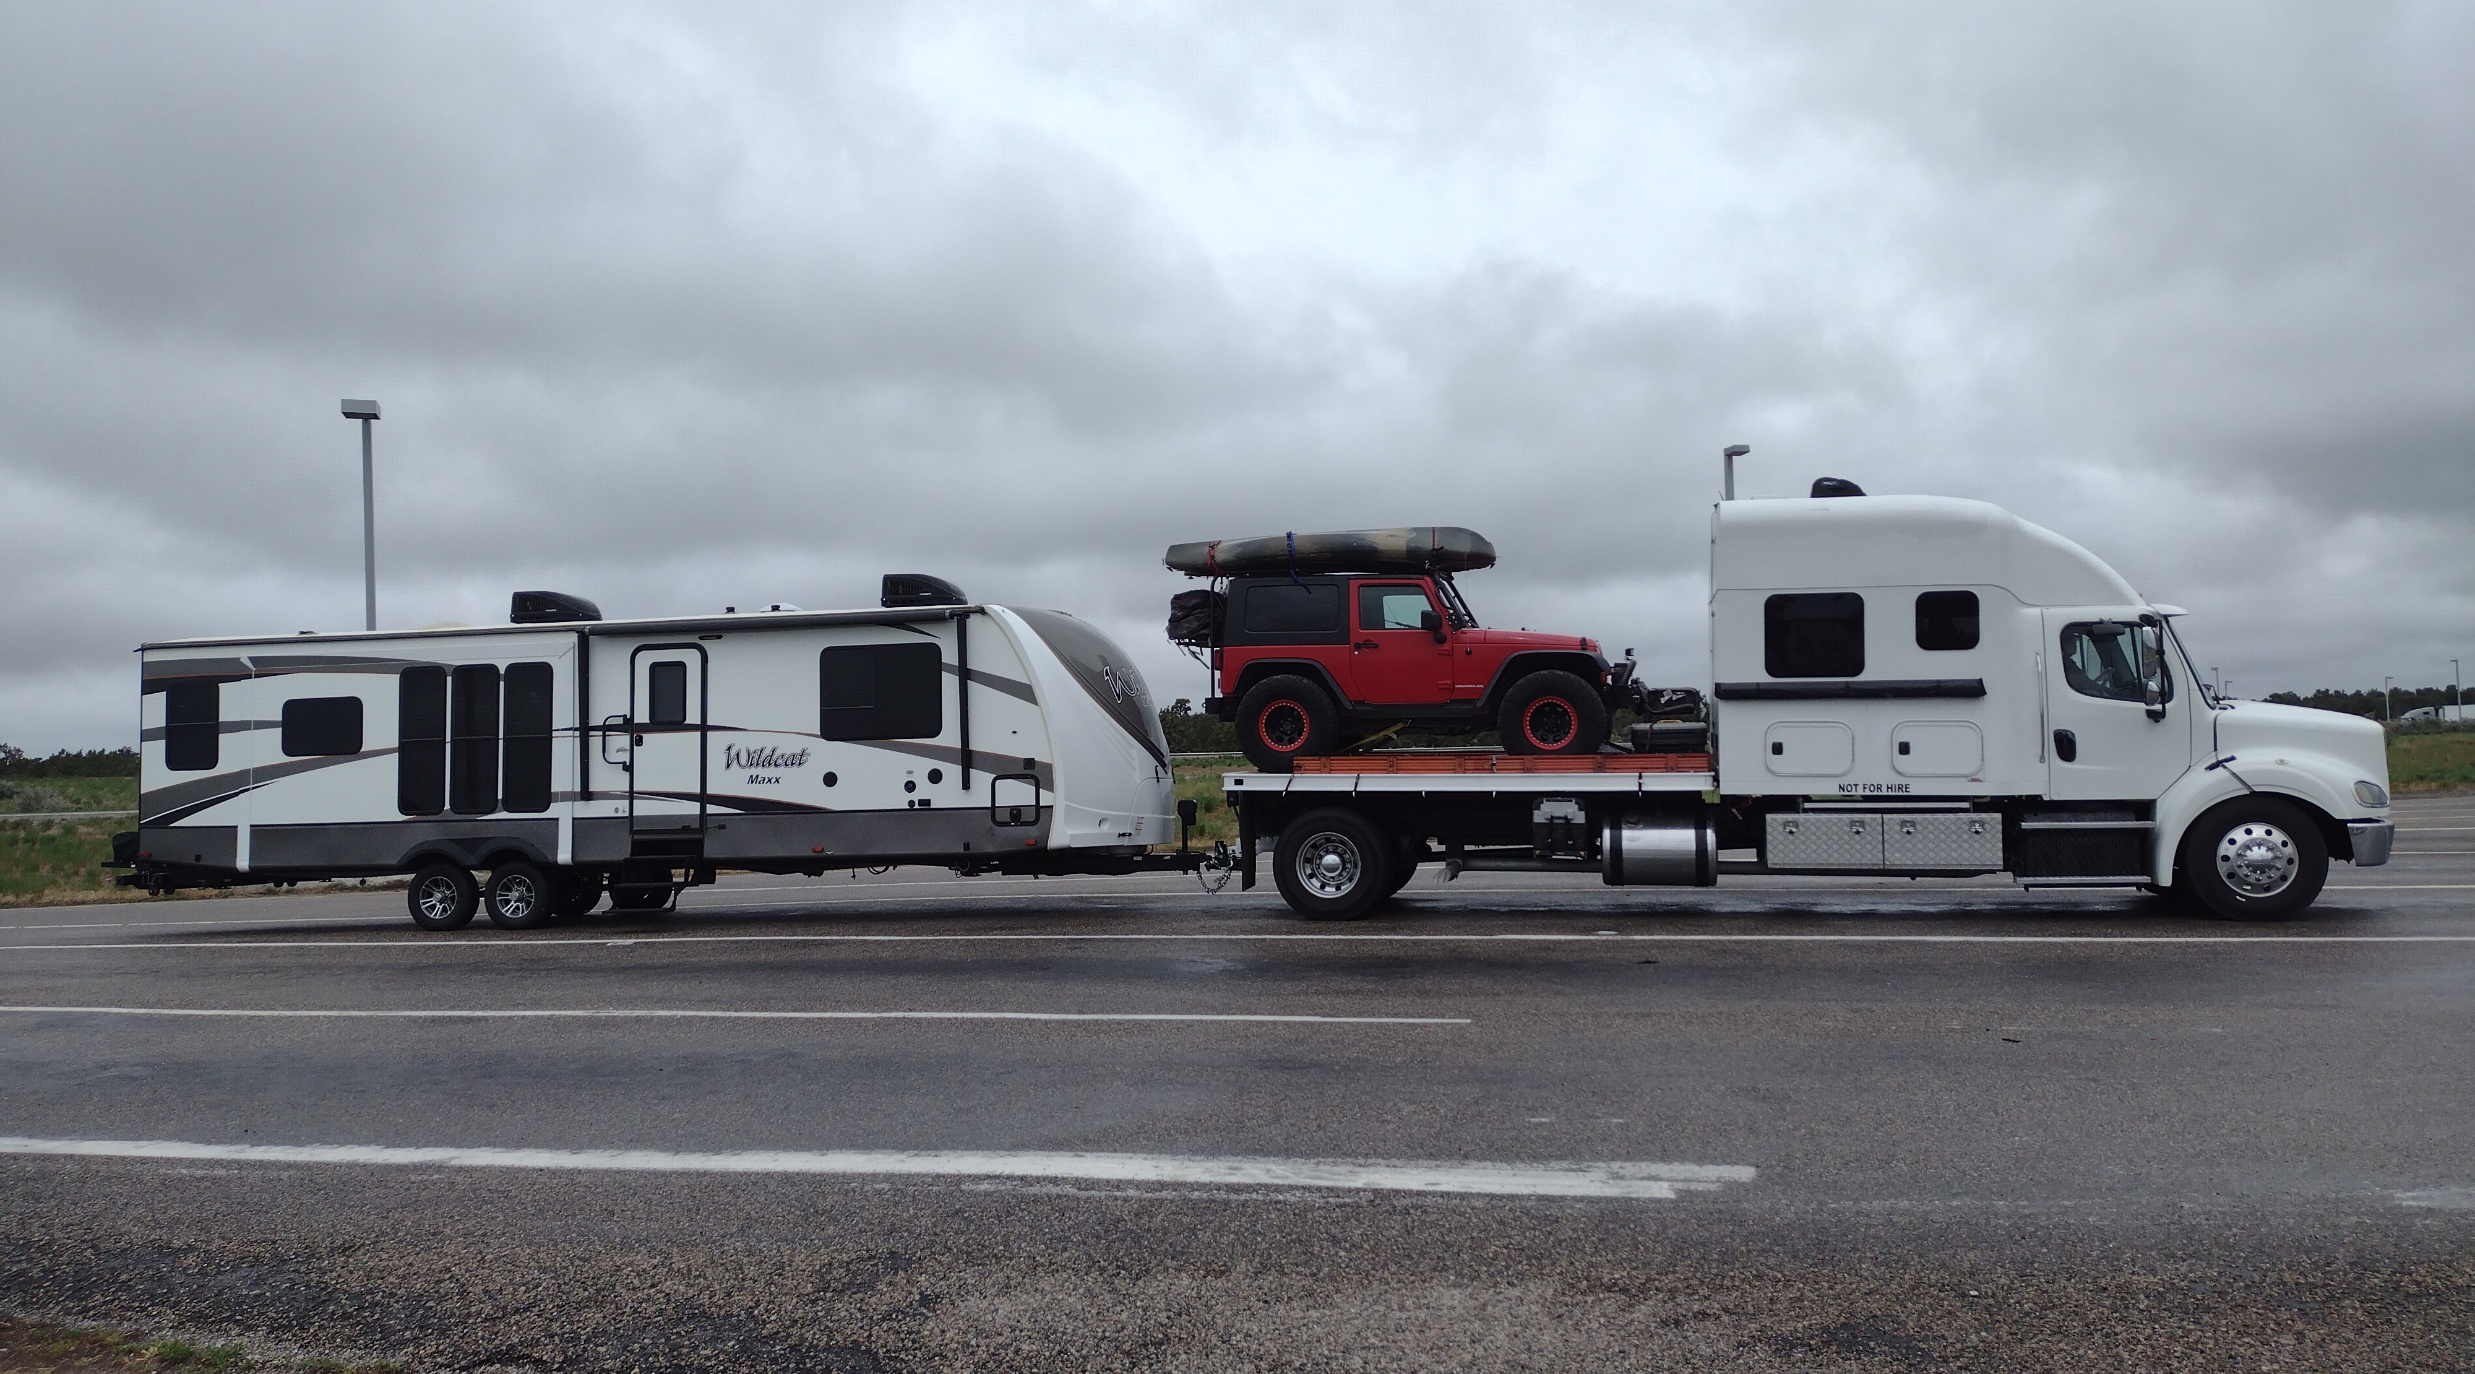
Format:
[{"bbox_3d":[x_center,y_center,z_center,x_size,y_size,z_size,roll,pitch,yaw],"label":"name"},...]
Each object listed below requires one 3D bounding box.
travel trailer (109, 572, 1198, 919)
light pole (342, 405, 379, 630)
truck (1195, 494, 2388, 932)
[{"bbox_3d":[-5.972,0.678,20.253,11.200,3.430,2.520,-2,-2,12],"label":"travel trailer"},{"bbox_3d":[-14.552,-0.936,32.147,0.540,7.826,0.620,-1,-2,-13],"label":"light pole"},{"bbox_3d":[4.772,0.175,17.646,9.570,3.680,2.580,-2,-2,16],"label":"truck"}]

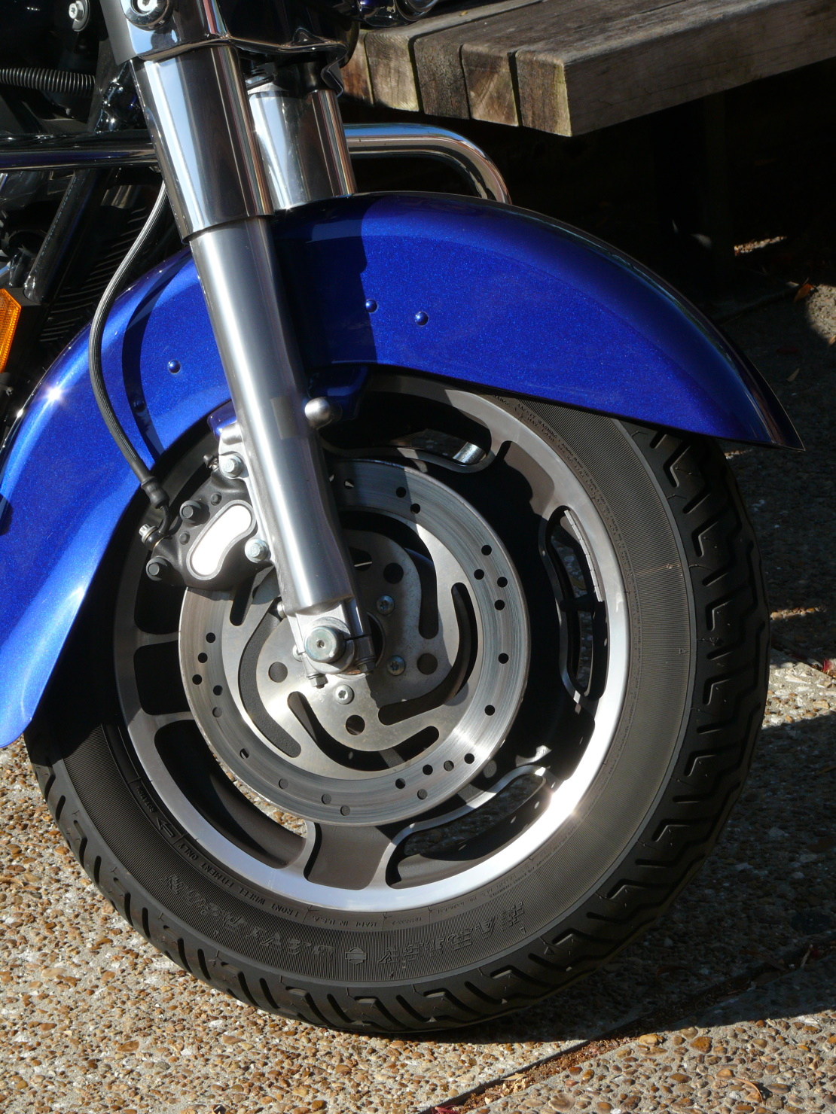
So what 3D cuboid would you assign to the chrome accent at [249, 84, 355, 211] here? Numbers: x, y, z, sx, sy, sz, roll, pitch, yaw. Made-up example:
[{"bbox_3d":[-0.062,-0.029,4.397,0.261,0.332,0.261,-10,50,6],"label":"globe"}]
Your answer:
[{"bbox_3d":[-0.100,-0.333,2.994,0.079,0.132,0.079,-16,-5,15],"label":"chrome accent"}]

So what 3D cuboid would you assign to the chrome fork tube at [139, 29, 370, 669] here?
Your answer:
[{"bbox_3d":[-0.123,-0.156,2.728,0.084,0.504,0.084,-16,-5,15],"label":"chrome fork tube"}]

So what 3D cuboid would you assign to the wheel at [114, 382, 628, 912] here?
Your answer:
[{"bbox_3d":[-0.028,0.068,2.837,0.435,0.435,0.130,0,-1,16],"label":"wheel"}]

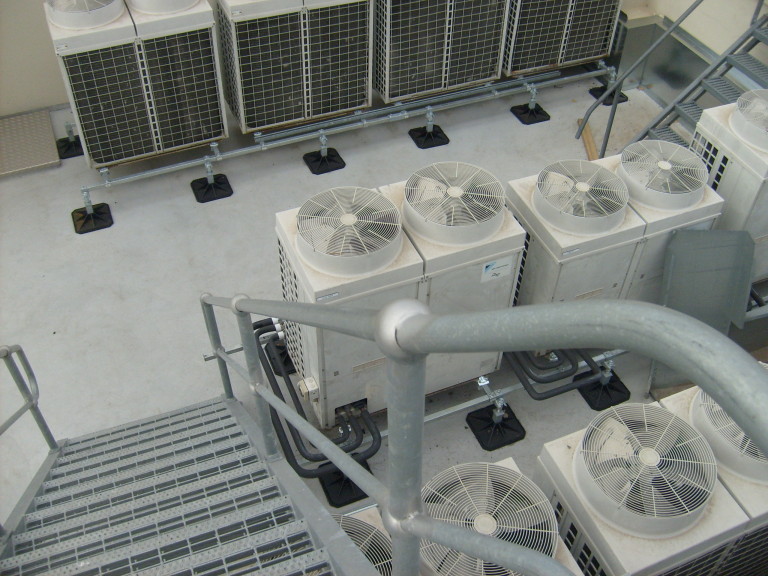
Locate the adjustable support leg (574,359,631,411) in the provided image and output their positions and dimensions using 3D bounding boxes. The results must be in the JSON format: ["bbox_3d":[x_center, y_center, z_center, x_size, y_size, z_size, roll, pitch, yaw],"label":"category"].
[{"bbox_3d":[1.600,0.612,5.571,0.334,0.355,0.334,-16,48,-16],"label":"adjustable support leg"}]

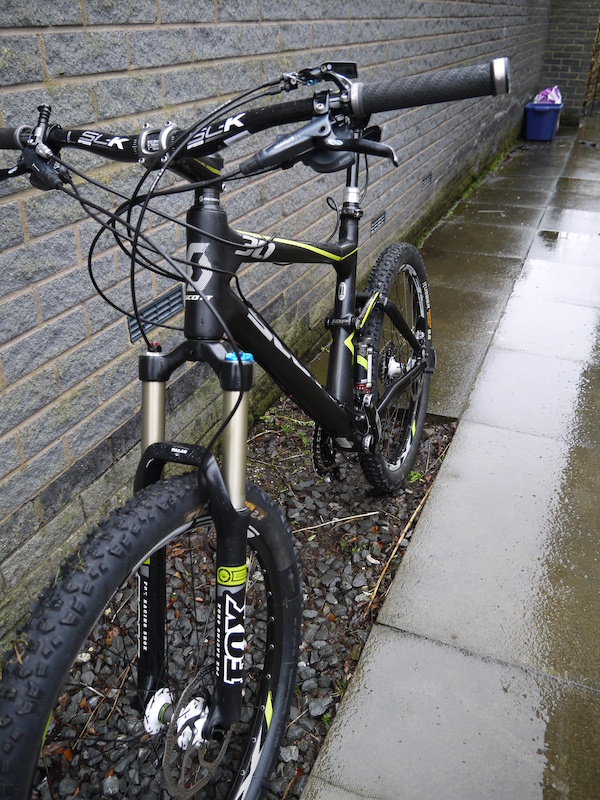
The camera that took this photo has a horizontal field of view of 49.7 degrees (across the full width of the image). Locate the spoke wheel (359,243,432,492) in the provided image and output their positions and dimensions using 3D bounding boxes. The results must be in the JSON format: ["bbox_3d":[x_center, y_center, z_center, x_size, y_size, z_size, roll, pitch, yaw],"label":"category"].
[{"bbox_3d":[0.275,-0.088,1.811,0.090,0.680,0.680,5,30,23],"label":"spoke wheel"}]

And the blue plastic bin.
[{"bbox_3d":[2.650,-3.030,7.030,0.365,0.345,0.480,11,33,21],"label":"blue plastic bin"}]

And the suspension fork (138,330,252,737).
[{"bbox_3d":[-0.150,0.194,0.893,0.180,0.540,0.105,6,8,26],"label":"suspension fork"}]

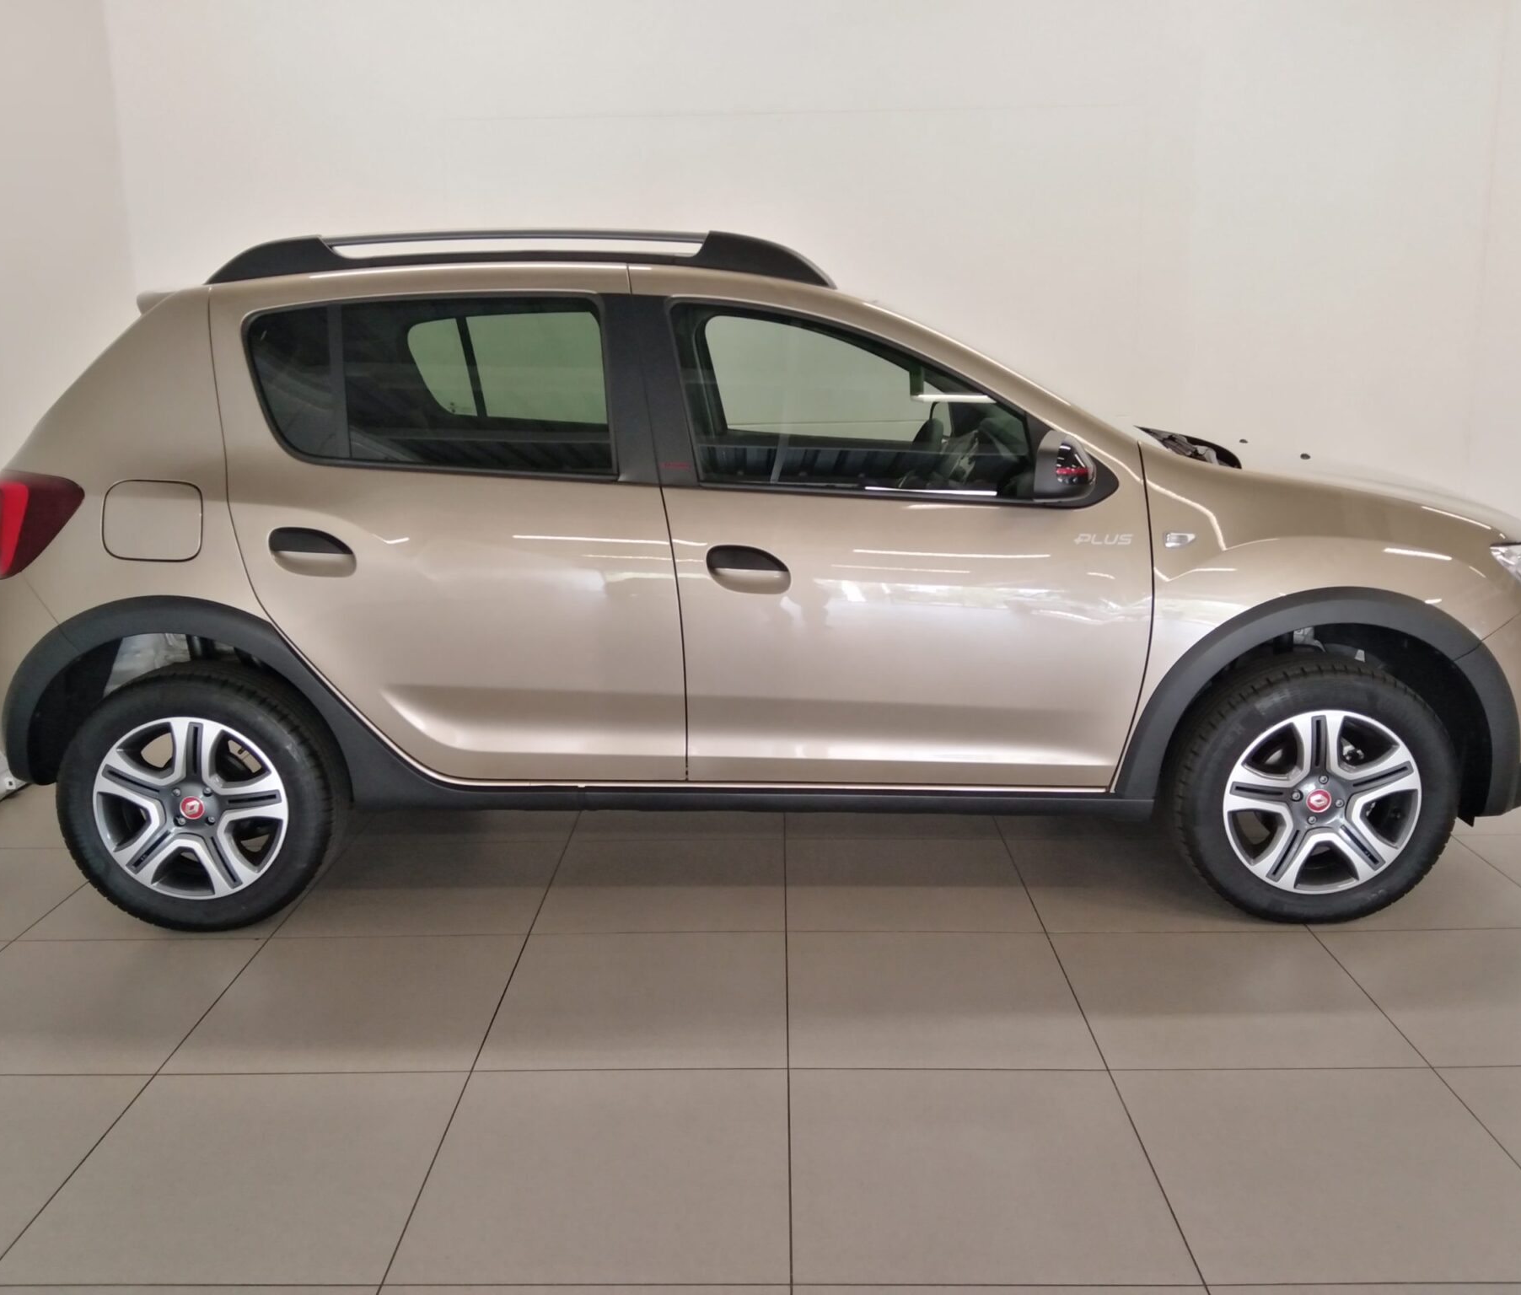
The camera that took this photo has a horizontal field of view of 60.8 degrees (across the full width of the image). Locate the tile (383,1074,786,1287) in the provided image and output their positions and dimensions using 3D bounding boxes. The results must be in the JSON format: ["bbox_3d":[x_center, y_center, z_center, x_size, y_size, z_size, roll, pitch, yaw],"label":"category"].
[{"bbox_3d":[-0.250,0.871,2.172,0.600,0.010,0.575,-1,14,1],"label":"tile"}]

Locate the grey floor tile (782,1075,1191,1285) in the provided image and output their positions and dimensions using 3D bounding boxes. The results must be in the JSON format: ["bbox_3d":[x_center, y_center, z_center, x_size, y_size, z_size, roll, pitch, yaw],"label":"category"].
[{"bbox_3d":[0.350,0.865,2.162,0.600,0.010,0.575,-1,14,1],"label":"grey floor tile"}]

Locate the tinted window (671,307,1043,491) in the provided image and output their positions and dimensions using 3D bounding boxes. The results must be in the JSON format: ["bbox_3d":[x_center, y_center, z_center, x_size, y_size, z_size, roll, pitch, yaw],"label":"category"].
[{"bbox_3d":[0.197,-0.540,2.842,0.779,0.426,0.050,-1,-6,1],"label":"tinted window"}]

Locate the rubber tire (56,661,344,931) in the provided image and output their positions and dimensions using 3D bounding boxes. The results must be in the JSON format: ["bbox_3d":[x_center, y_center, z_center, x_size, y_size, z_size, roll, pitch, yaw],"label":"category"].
[{"bbox_3d":[-1.308,0.341,3.063,0.630,0.625,0.210,-1,14,1],"label":"rubber tire"}]

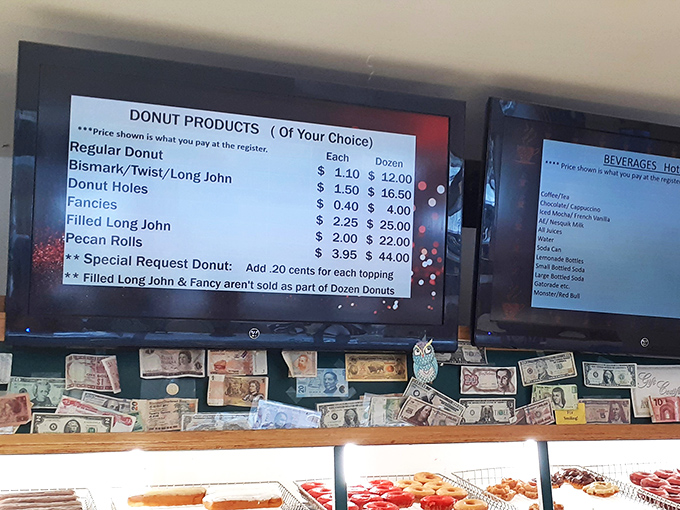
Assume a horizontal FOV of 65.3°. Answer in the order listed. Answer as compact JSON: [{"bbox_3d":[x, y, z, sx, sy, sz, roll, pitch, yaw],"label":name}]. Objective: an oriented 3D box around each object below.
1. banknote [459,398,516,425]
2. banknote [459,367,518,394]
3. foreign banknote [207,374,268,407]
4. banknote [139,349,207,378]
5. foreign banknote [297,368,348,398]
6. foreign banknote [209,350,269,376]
[{"bbox_3d":[0.367,0.390,1.318,0.156,0.066,0.002,3,-5,-12],"label":"banknote"},{"bbox_3d":[0.373,0.314,1.325,0.151,0.068,0.002,3,-5,-12],"label":"banknote"},{"bbox_3d":[-0.229,0.308,1.197,0.132,0.066,0.002,4,-5,-12],"label":"foreign banknote"},{"bbox_3d":[-0.368,0.238,1.172,0.138,0.067,0.002,1,-4,-12],"label":"banknote"},{"bbox_3d":[-0.038,0.299,1.238,0.120,0.066,0.002,3,-5,-12],"label":"foreign banknote"},{"bbox_3d":[-0.231,0.240,1.202,0.132,0.067,0.002,1,-4,-12],"label":"foreign banknote"}]

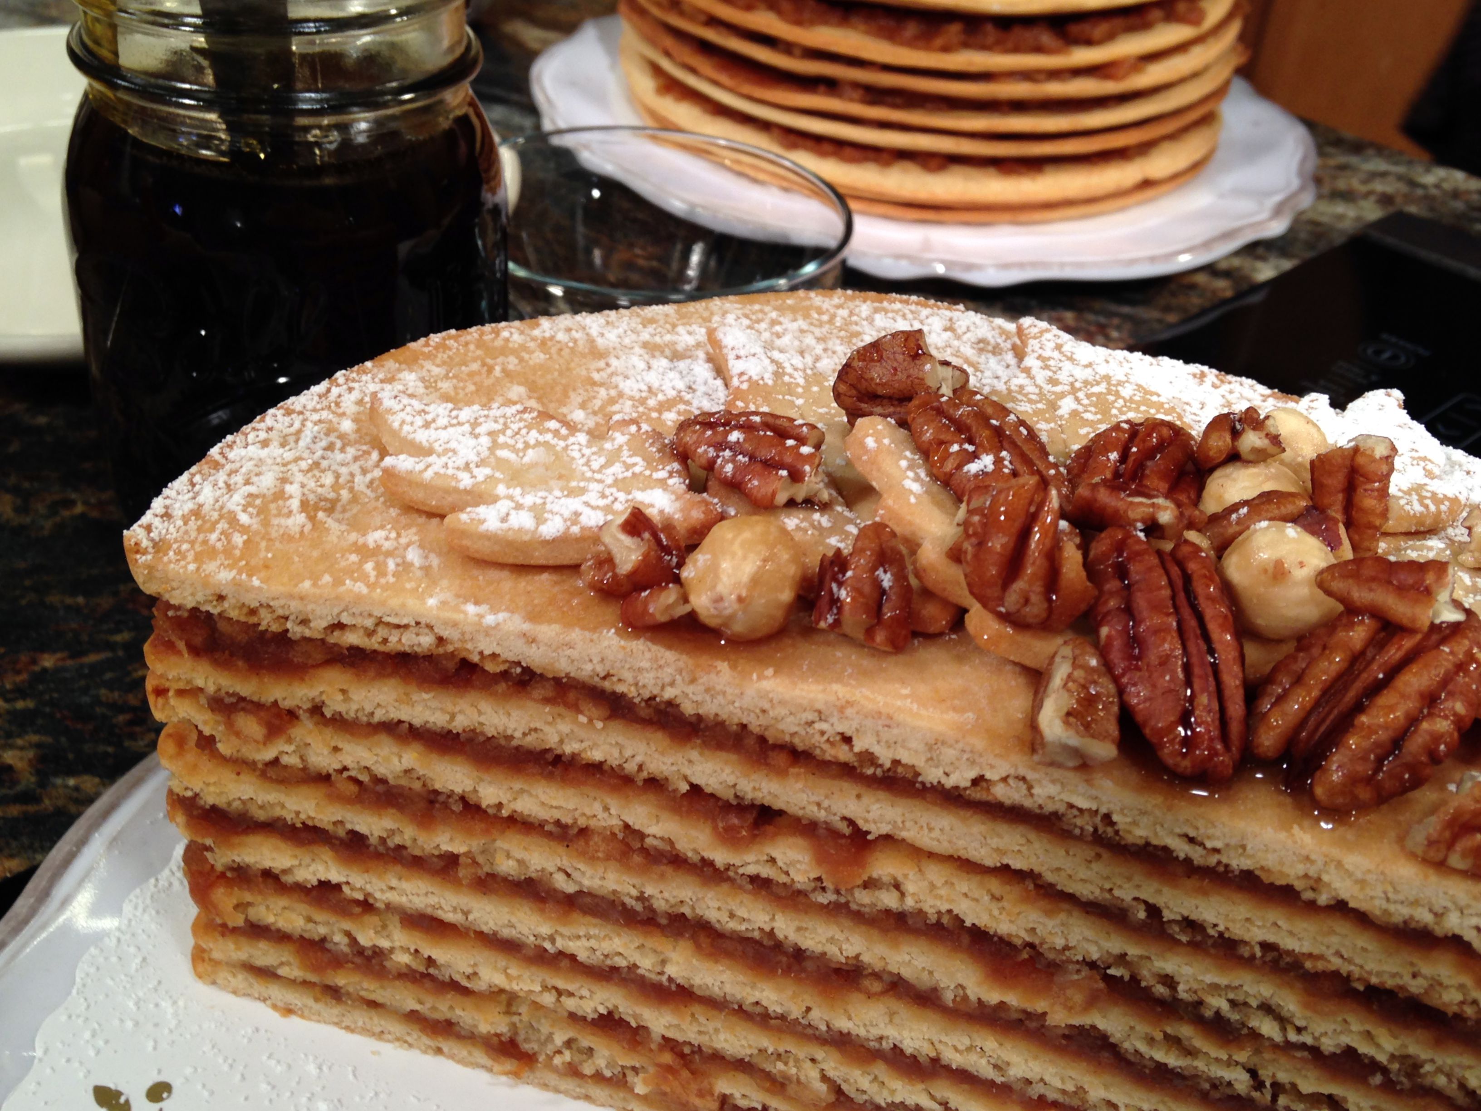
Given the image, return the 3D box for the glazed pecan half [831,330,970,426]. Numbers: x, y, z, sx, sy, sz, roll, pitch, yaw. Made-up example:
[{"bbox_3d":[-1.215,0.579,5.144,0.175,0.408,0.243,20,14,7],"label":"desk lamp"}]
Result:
[{"bbox_3d":[0.023,-0.025,0.199,0.018,0.012,0.014,1,38,-8],"label":"glazed pecan half"}]

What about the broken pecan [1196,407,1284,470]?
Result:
[{"bbox_3d":[0.068,-0.016,0.193,0.014,0.008,0.009,-13,41,-23],"label":"broken pecan"}]

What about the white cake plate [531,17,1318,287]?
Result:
[{"bbox_3d":[0.065,-0.155,0.522,0.284,0.024,0.284,7,37,0],"label":"white cake plate"}]

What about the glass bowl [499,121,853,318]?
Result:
[{"bbox_3d":[-0.025,-0.070,0.377,0.103,0.050,0.103,4,37,-3],"label":"glass bowl"}]

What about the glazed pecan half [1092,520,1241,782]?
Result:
[{"bbox_3d":[0.047,0.010,0.155,0.015,0.011,0.032,-2,52,-11],"label":"glazed pecan half"}]

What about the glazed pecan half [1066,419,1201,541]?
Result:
[{"bbox_3d":[0.050,-0.010,0.180,0.017,0.012,0.019,14,41,9],"label":"glazed pecan half"}]

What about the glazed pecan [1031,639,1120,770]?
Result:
[{"bbox_3d":[0.035,0.016,0.148,0.009,0.011,0.013,11,38,6],"label":"glazed pecan"}]

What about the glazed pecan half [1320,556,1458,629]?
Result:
[{"bbox_3d":[0.069,0.004,0.151,0.014,0.009,0.009,8,37,2],"label":"glazed pecan half"}]

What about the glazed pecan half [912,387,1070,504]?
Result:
[{"bbox_3d":[0.031,-0.013,0.179,0.015,0.011,0.026,-18,44,-29],"label":"glazed pecan half"}]

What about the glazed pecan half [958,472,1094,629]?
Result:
[{"bbox_3d":[0.033,-0.001,0.161,0.015,0.010,0.021,8,55,2],"label":"glazed pecan half"}]

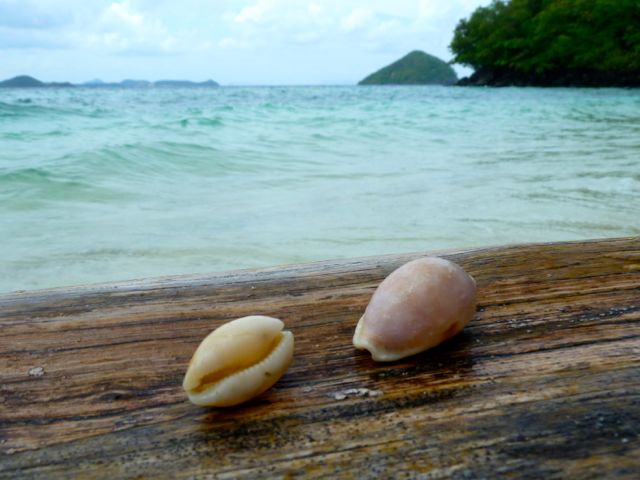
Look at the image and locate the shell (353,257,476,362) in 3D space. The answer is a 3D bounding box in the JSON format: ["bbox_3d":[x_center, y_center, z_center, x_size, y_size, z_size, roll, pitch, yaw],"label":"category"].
[{"bbox_3d":[0.029,0.020,0.136,0.042,0.024,0.026,-28,28,-34],"label":"shell"}]

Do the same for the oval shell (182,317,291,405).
[{"bbox_3d":[-0.021,0.032,0.124,0.032,0.021,0.018,-27,-5,-31],"label":"oval shell"}]

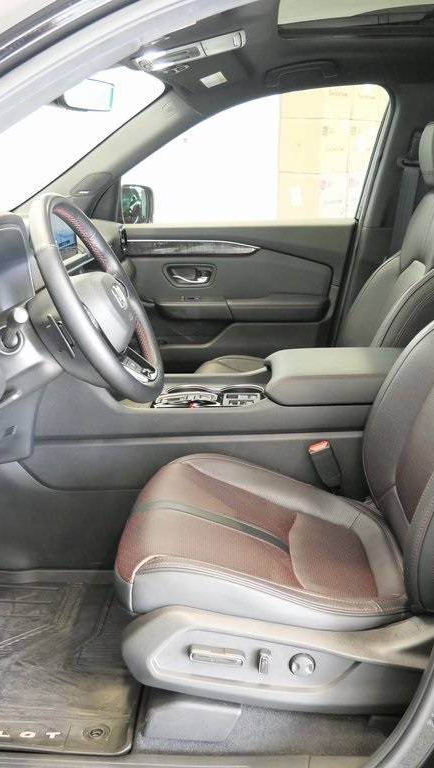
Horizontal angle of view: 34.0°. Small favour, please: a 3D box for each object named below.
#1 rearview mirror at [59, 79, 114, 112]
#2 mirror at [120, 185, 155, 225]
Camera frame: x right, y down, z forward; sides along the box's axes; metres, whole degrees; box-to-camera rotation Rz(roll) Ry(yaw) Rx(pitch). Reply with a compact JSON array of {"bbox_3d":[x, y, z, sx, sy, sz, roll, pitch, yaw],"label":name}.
[{"bbox_3d":[-0.269,-0.589,1.447,0.050,0.066,0.235,5,18,16],"label":"rearview mirror"},{"bbox_3d":[-0.325,-0.627,2.527,0.140,0.170,0.230,4,17,15],"label":"mirror"}]

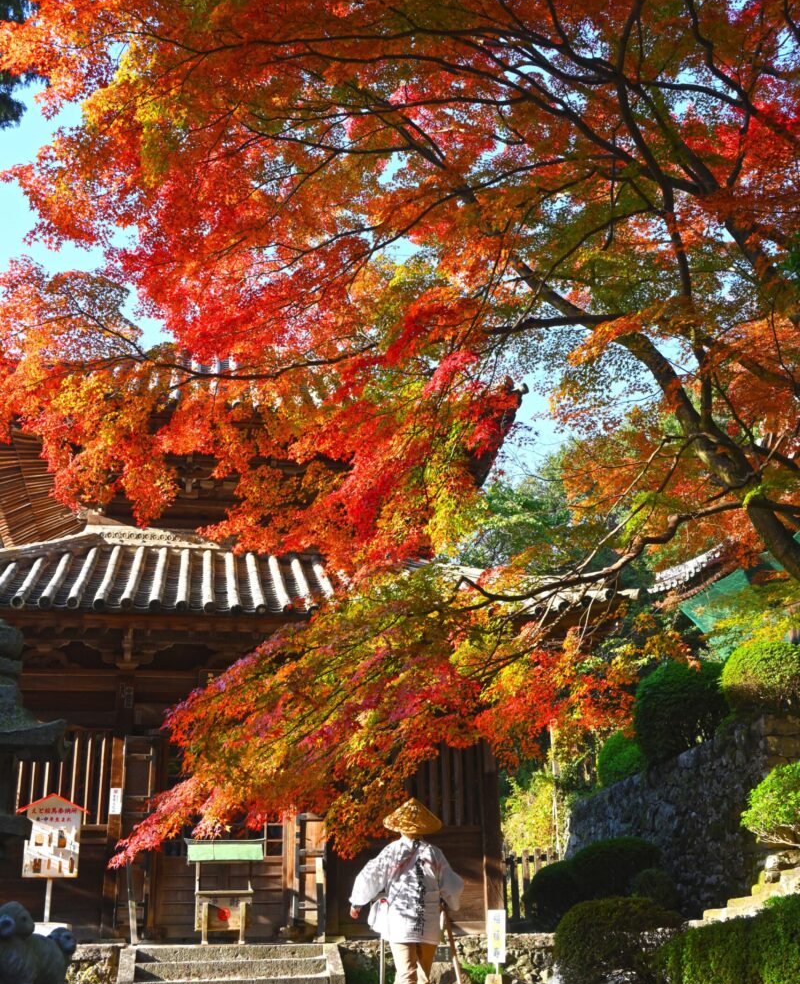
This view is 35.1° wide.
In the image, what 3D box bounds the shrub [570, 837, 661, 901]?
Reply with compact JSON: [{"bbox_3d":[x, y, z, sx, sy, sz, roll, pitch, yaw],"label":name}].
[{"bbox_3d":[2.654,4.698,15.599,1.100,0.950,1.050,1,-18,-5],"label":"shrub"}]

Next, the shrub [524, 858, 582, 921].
[{"bbox_3d":[1.814,4.680,14.874,0.750,0.780,0.750,1,-18,-5],"label":"shrub"}]

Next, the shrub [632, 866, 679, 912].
[{"bbox_3d":[2.942,4.588,14.583,0.600,0.600,0.600,1,-18,-5],"label":"shrub"}]

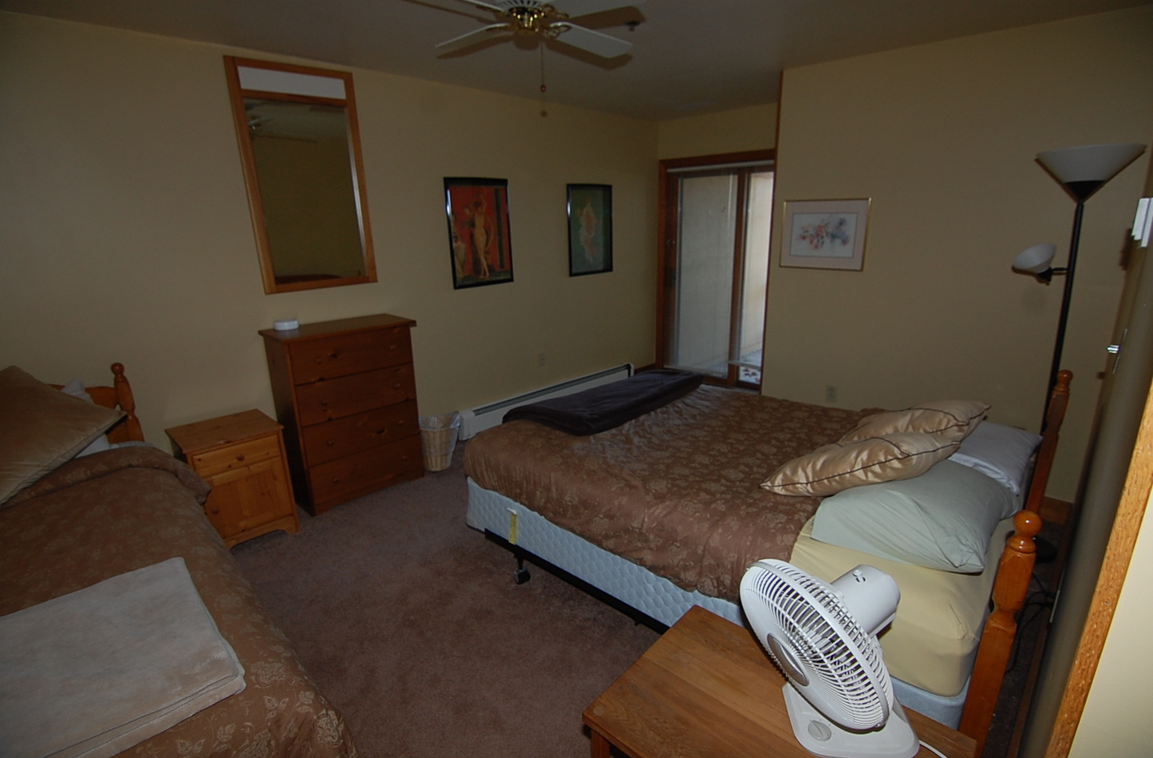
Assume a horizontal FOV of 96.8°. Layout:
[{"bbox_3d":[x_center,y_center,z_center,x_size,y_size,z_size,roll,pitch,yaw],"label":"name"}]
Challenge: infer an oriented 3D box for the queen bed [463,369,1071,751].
[{"bbox_3d":[0.706,0.418,2.241,2.020,0.950,1.370,12,22,38],"label":"queen bed"}]

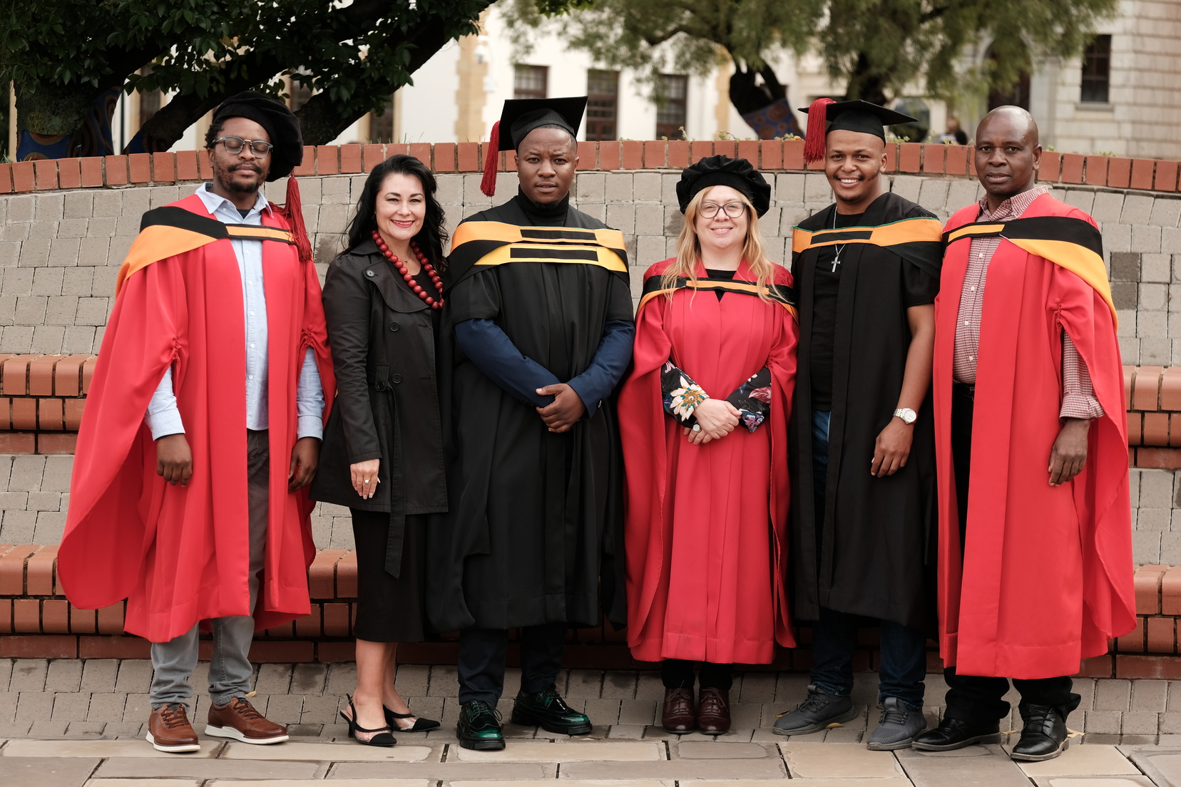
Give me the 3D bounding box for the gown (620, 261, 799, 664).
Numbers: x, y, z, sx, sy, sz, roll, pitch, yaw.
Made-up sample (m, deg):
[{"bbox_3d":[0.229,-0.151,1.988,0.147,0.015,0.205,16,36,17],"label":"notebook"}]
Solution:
[{"bbox_3d":[0.328,0.181,8.360,0.490,1.120,0.370,2,3,1],"label":"gown"}]

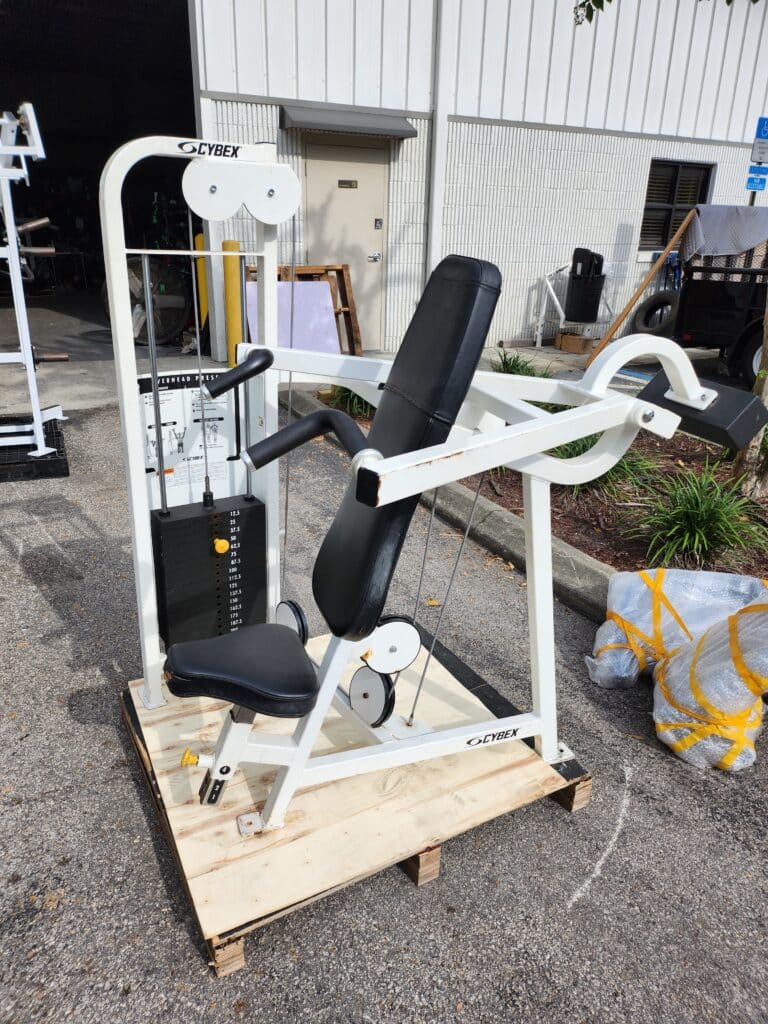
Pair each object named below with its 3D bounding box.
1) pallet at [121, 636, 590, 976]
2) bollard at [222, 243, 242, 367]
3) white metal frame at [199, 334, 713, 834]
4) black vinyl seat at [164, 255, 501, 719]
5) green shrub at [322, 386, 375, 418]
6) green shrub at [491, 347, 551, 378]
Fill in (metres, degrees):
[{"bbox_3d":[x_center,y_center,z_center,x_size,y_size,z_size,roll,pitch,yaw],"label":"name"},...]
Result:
[{"bbox_3d":[-0.132,0.686,2.086,1.061,0.120,0.966,-10,25,-26],"label":"pallet"},{"bbox_3d":[-1.402,-1.849,6.510,0.160,1.140,0.160,-10,24,-25],"label":"bollard"},{"bbox_3d":[0.186,0.187,1.629,1.200,1.140,1.040,-6,24,-18],"label":"white metal frame"},{"bbox_3d":[-0.130,-0.047,1.409,0.640,0.880,0.340,-6,24,-18],"label":"black vinyl seat"},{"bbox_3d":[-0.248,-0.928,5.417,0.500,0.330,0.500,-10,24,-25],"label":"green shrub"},{"bbox_3d":[1.232,-1.310,6.370,0.520,0.370,0.520,-10,24,-25],"label":"green shrub"}]

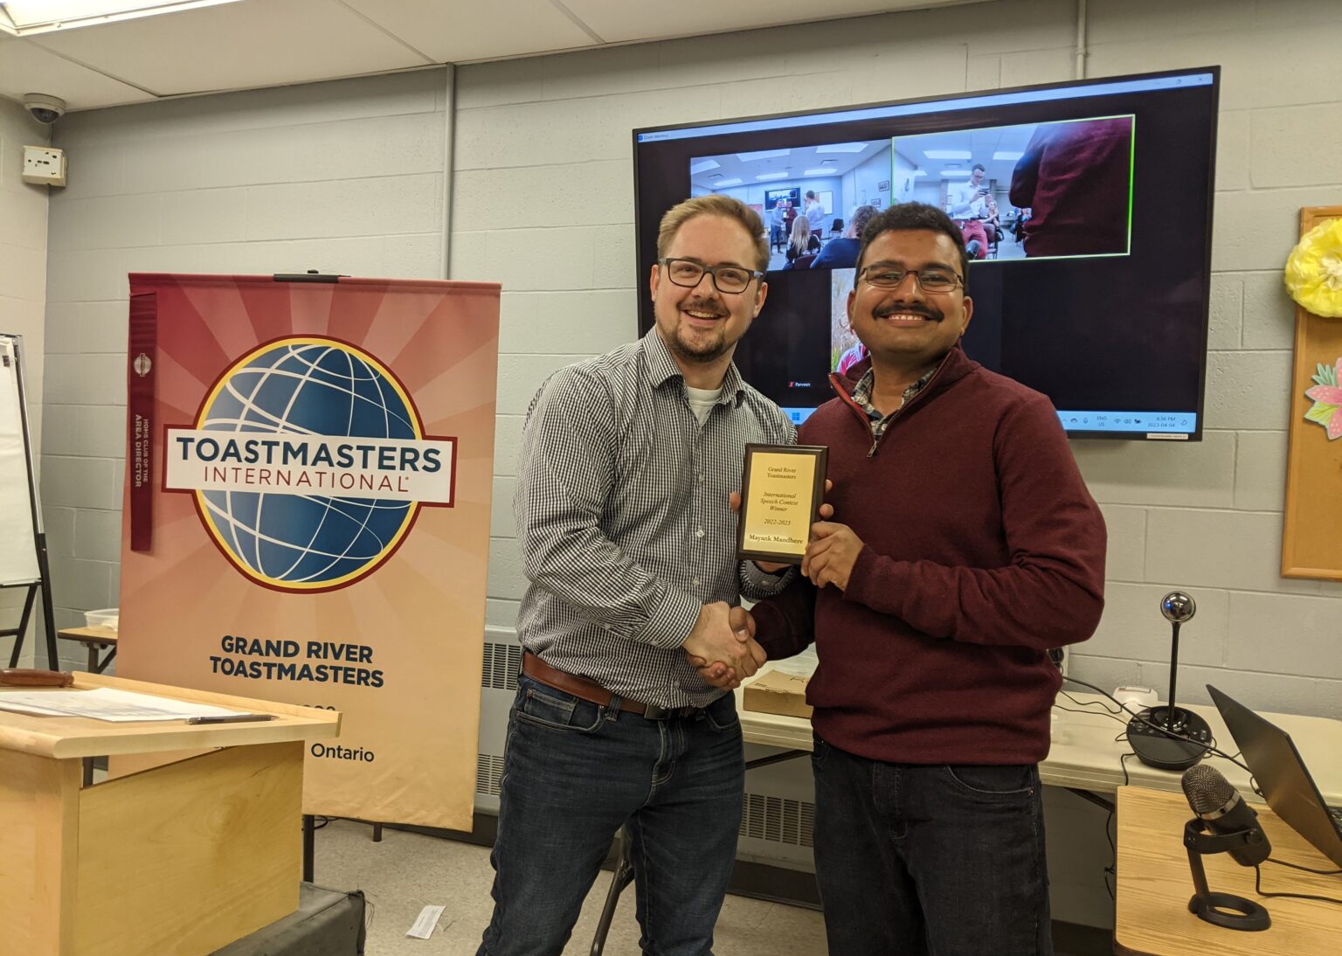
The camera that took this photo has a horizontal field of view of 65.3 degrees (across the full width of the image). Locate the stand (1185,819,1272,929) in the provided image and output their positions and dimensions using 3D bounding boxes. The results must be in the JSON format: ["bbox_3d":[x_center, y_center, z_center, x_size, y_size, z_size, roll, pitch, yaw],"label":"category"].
[{"bbox_3d":[0.763,0.529,1.428,0.107,0.125,0.092,2,1,14],"label":"stand"}]

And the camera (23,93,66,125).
[{"bbox_3d":[-2.403,-1.401,4.016,0.137,0.085,0.137,2,1,-24],"label":"camera"}]

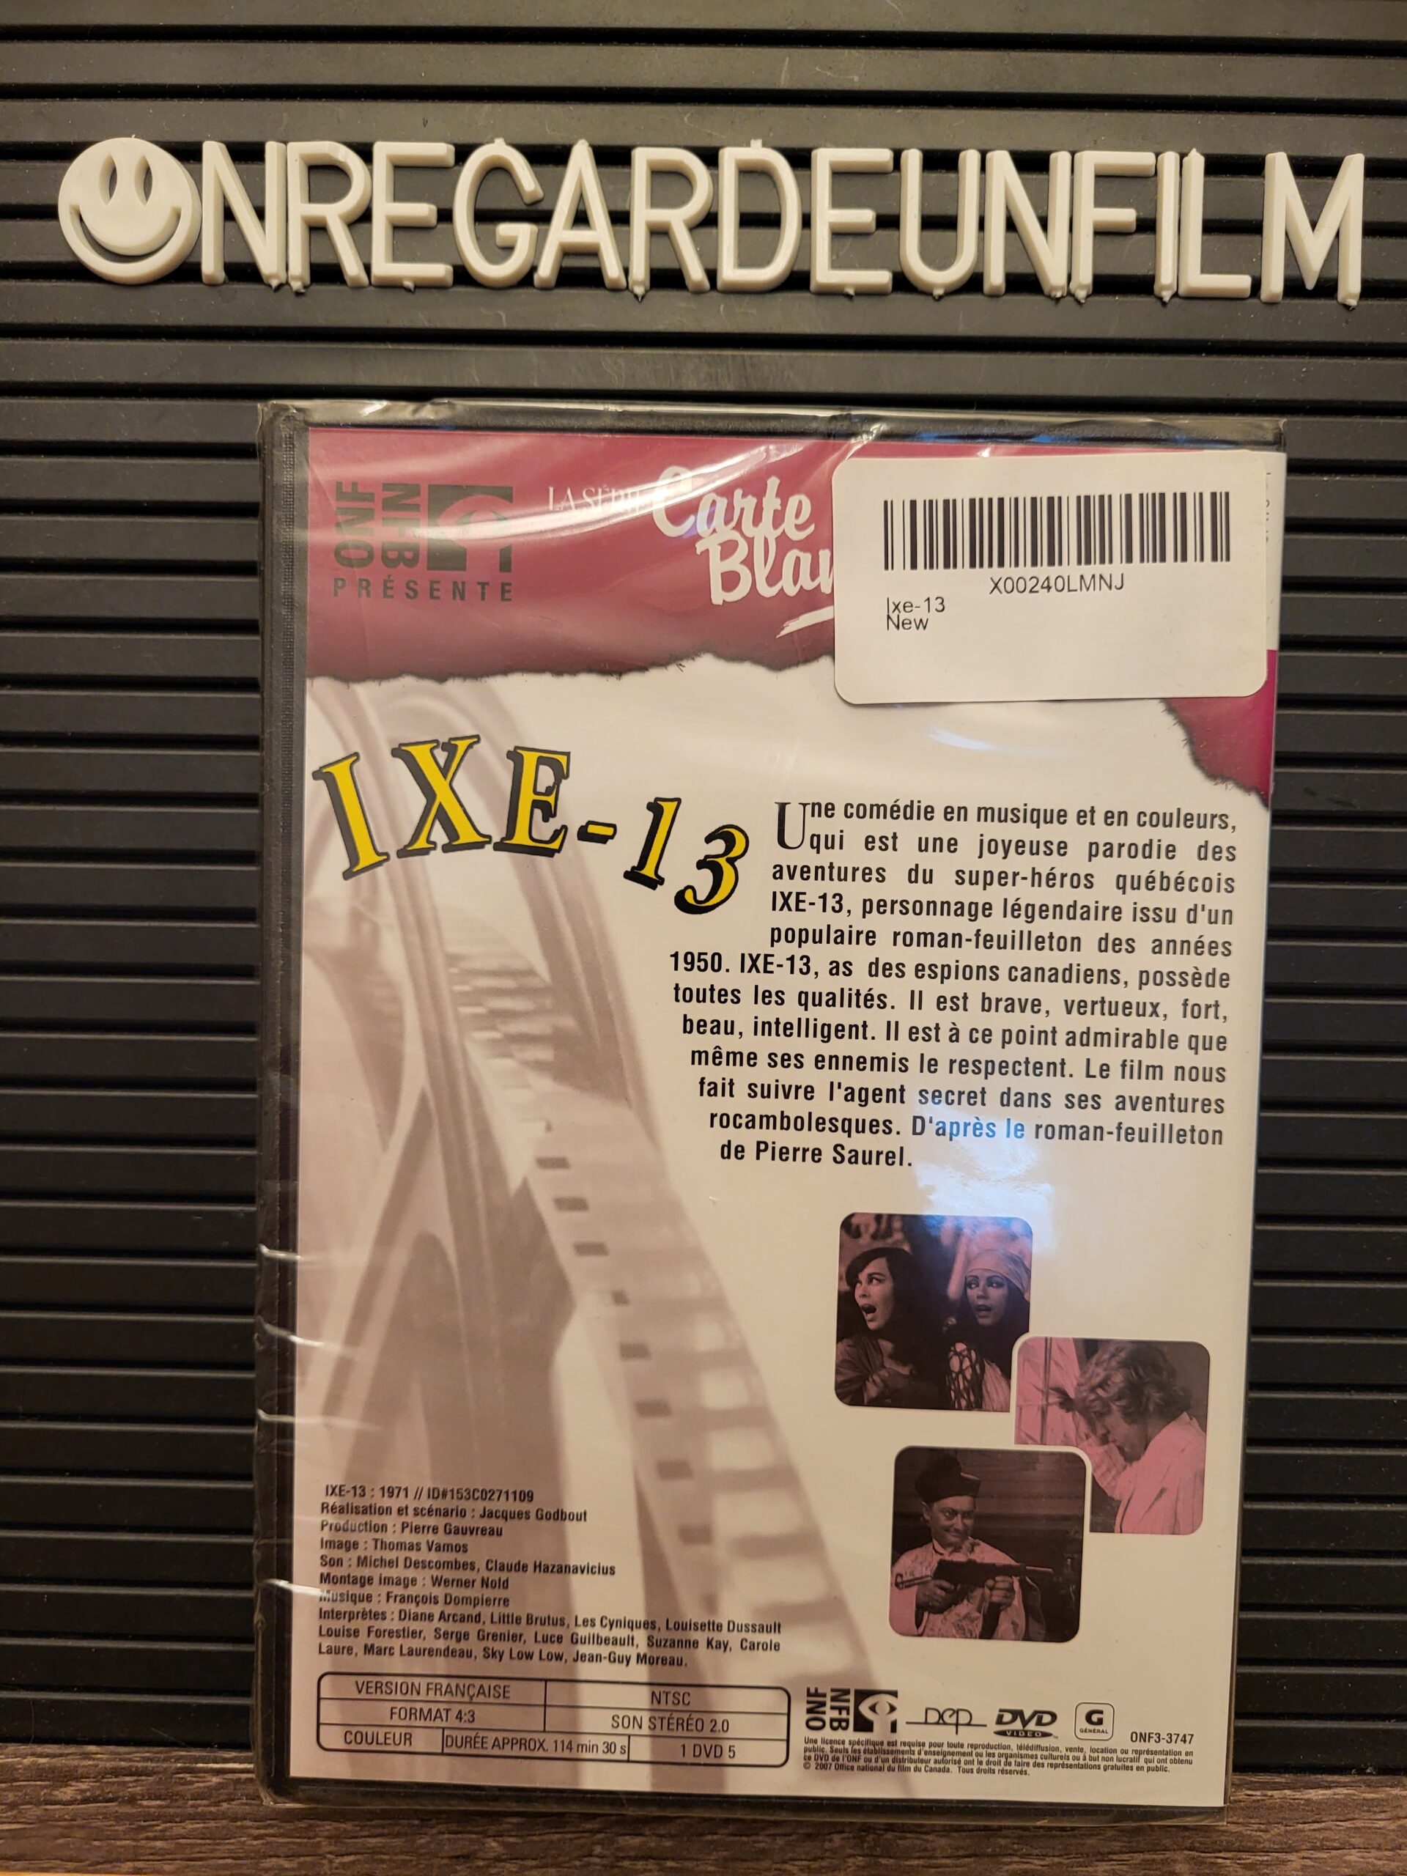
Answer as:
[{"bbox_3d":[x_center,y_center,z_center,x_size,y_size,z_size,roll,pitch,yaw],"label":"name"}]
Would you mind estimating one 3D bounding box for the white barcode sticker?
[{"bbox_3d":[0.046,-0.048,0.187,0.058,0.032,0.001,-1,2,0],"label":"white barcode sticker"}]

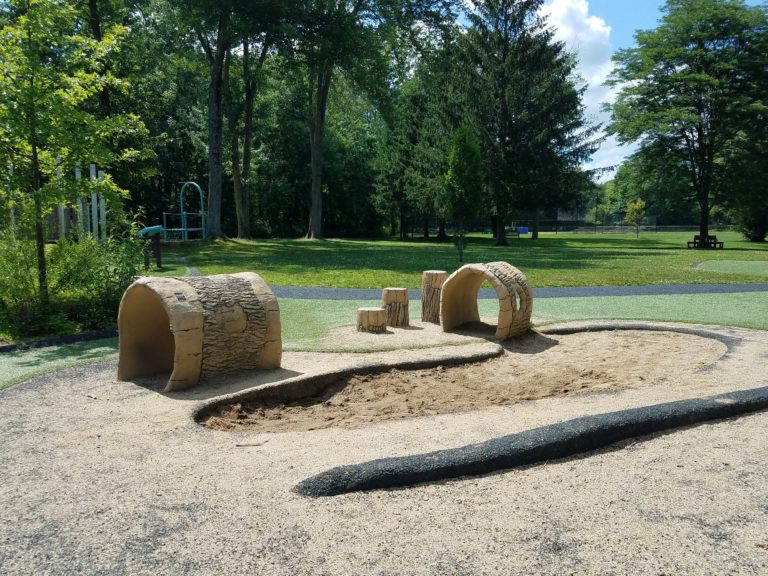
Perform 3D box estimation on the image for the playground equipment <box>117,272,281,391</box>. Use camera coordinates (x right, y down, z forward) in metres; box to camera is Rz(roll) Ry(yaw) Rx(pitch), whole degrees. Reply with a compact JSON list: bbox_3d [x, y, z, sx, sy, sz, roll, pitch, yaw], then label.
[{"bbox_3d":[-1.960,0.390,6.200,1.000,1.060,1.360,5,8,40],"label":"playground equipment"}]

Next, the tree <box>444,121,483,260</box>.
[{"bbox_3d":[3.450,-4.120,24.850,1.650,6.000,1.650,0,6,0],"label":"tree"}]

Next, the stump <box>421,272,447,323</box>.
[{"bbox_3d":[0.815,0.148,9.540,0.410,0.845,0.410,0,6,0],"label":"stump"}]

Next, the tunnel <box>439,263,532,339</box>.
[{"bbox_3d":[1.550,0.143,8.640,1.060,1.040,1.020,5,8,36],"label":"tunnel"}]

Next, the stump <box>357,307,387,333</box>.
[{"bbox_3d":[-0.180,0.495,8.850,0.440,0.310,0.440,0,6,0],"label":"stump"}]

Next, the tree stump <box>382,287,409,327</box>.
[{"bbox_3d":[0.195,0.300,9.330,0.420,0.575,0.420,0,6,0],"label":"tree stump"}]

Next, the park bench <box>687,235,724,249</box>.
[{"bbox_3d":[21.111,-3.012,37.781,2.100,0.820,1.900,3,7,29],"label":"park bench"}]

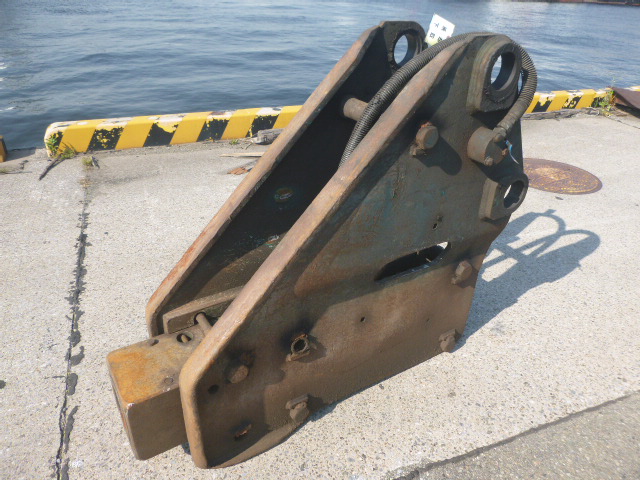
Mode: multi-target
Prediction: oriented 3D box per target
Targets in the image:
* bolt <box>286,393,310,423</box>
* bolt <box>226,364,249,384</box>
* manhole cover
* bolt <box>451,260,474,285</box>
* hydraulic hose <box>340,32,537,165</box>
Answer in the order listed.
[{"bbox_3d":[-0.064,0.497,1.362,0.060,0.062,0.042,-15,34,-28],"label":"bolt"},{"bbox_3d":[-0.210,0.342,1.175,0.050,0.050,0.028,-15,34,-28],"label":"bolt"},{"bbox_3d":[1.662,-0.461,3.360,0.687,0.040,0.687,2,30,0],"label":"manhole cover"},{"bbox_3d":[0.457,0.105,1.494,0.057,0.060,0.038,-15,34,-28],"label":"bolt"},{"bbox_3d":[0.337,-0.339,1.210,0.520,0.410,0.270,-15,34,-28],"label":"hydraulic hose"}]

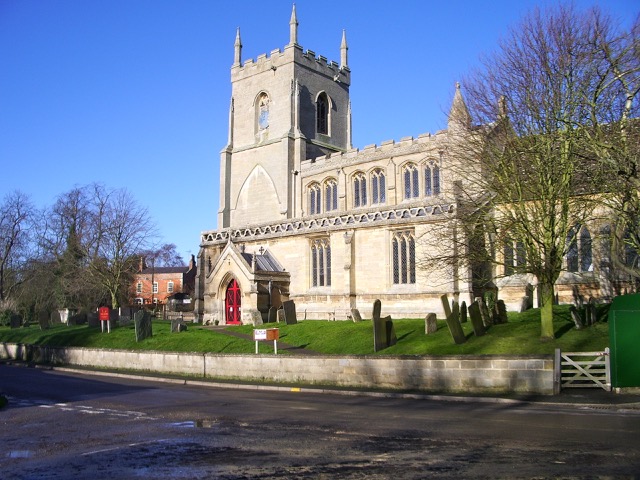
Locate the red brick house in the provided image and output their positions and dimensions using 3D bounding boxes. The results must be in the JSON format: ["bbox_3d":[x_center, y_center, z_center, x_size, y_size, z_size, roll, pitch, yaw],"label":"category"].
[{"bbox_3d":[-25.869,7.931,109.863,10.200,10.200,6.300,-2,-7,20],"label":"red brick house"}]

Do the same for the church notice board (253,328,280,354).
[{"bbox_3d":[-1.902,3.625,23.000,1.030,0.980,0.100,-3,-7,27],"label":"church notice board"}]

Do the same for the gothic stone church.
[{"bbox_3d":[6.770,-7.733,52.541,37.925,28.814,18.685,-5,-8,41],"label":"gothic stone church"}]

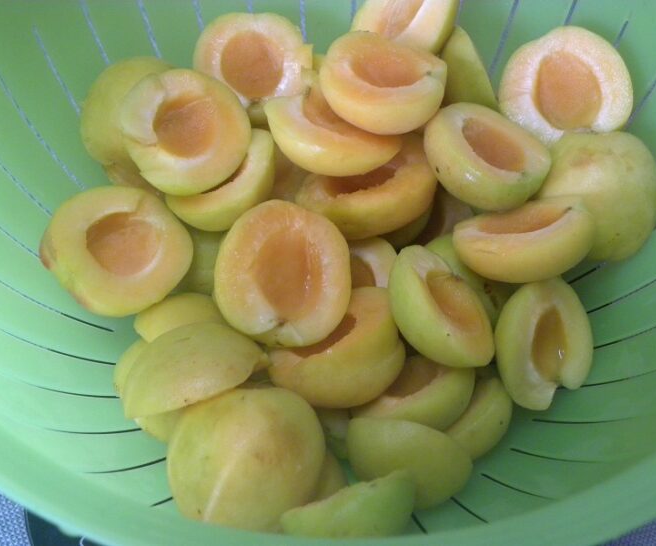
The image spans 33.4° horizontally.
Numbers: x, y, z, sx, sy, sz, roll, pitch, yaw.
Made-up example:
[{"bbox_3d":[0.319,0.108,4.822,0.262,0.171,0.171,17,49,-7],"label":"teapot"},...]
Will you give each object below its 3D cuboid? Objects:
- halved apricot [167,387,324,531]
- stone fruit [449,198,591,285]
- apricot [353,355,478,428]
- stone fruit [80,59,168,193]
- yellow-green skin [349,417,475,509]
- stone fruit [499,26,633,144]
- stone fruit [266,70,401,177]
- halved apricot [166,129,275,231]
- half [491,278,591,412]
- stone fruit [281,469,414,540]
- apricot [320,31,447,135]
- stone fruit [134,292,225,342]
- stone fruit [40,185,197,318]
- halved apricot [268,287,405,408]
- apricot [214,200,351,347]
[{"bbox_3d":[-0.026,0.057,0.328,0.048,0.024,0.048,0,83,1],"label":"halved apricot"},{"bbox_3d":[0.065,-0.009,0.360,0.045,0.021,0.043,-13,16,1],"label":"stone fruit"},{"bbox_3d":[0.030,0.042,0.360,0.043,0.021,0.040,-23,27,1],"label":"apricot"},{"bbox_3d":[-0.055,-0.050,0.354,0.045,0.021,0.046,-32,95,-31],"label":"stone fruit"},{"bbox_3d":[0.021,0.057,0.306,0.038,0.043,0.019,17,74,0],"label":"yellow-green skin"},{"bbox_3d":[0.081,-0.062,0.373,0.044,0.021,0.042,17,96,10],"label":"stone fruit"},{"bbox_3d":[0.001,-0.044,0.355,0.048,0.020,0.046,15,36,-4],"label":"stone fruit"},{"bbox_3d":[-0.037,-0.031,0.378,0.043,0.023,0.043,-22,44,1],"label":"halved apricot"},{"bbox_3d":[0.067,0.023,0.357,0.039,0.021,0.043,3,85,-45],"label":"half"},{"bbox_3d":[0.009,0.078,0.340,0.043,0.040,0.021,-22,92,0],"label":"stone fruit"},{"bbox_3d":[0.018,-0.059,0.365,0.043,0.022,0.049,-11,38,-18],"label":"apricot"},{"bbox_3d":[-0.044,0.020,0.355,0.043,0.023,0.042,-2,49,2],"label":"stone fruit"},{"bbox_3d":[-0.068,-0.003,0.343,0.047,0.023,0.043,-18,70,-38],"label":"stone fruit"},{"bbox_3d":[0.006,0.028,0.355,0.044,0.024,0.042,-22,27,0],"label":"halved apricot"},{"bbox_3d":[-0.015,0.002,0.342,0.042,0.022,0.044,1,78,-5],"label":"apricot"}]

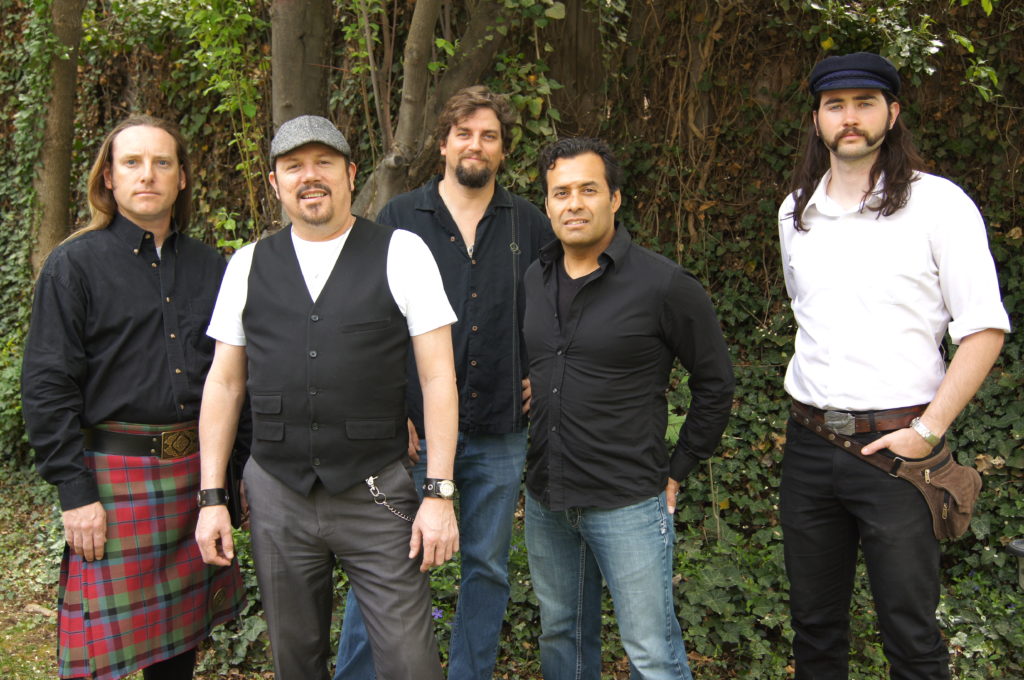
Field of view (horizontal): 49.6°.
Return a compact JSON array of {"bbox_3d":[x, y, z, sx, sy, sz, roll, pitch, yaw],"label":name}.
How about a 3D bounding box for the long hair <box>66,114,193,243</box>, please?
[{"bbox_3d":[-0.876,-0.368,2.570,0.270,0.310,0.250,-2,5,-17],"label":"long hair"}]

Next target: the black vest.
[{"bbox_3d":[-0.416,0.032,2.470,0.390,0.610,0.300,0,5,4],"label":"black vest"}]

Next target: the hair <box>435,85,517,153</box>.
[{"bbox_3d":[-0.093,-0.556,2.830,0.205,0.185,0.220,0,3,-2],"label":"hair"}]

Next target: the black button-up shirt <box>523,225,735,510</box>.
[{"bbox_3d":[0.240,0.063,2.600,0.510,0.660,0.330,2,4,34],"label":"black button-up shirt"}]

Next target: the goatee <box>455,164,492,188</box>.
[{"bbox_3d":[-0.095,-0.407,2.740,0.090,0.066,0.060,0,3,-2],"label":"goatee"}]

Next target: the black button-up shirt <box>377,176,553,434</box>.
[{"bbox_3d":[-0.109,-0.088,2.850,0.520,0.645,0.300,0,3,-2],"label":"black button-up shirt"}]

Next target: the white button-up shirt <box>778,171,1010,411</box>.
[{"bbox_3d":[0.861,-0.115,2.520,0.490,0.550,0.310,3,6,35],"label":"white button-up shirt"}]

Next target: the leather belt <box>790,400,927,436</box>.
[{"bbox_3d":[0.832,0.178,2.600,0.360,0.075,0.260,2,3,30],"label":"leather belt"}]

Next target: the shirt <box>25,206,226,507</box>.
[{"bbox_3d":[-0.872,0.047,2.560,0.530,0.660,0.330,-3,6,-34],"label":"shirt"}]

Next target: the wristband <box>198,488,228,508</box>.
[{"bbox_3d":[-0.660,0.348,2.440,0.067,0.042,0.060,1,5,10],"label":"wristband"}]

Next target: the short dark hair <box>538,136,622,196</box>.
[{"bbox_3d":[0.162,-0.408,2.630,0.185,0.155,0.205,-4,3,15],"label":"short dark hair"}]

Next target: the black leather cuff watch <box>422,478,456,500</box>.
[{"bbox_3d":[-0.159,0.327,2.430,0.072,0.042,0.062,-3,6,-28],"label":"black leather cuff watch"}]

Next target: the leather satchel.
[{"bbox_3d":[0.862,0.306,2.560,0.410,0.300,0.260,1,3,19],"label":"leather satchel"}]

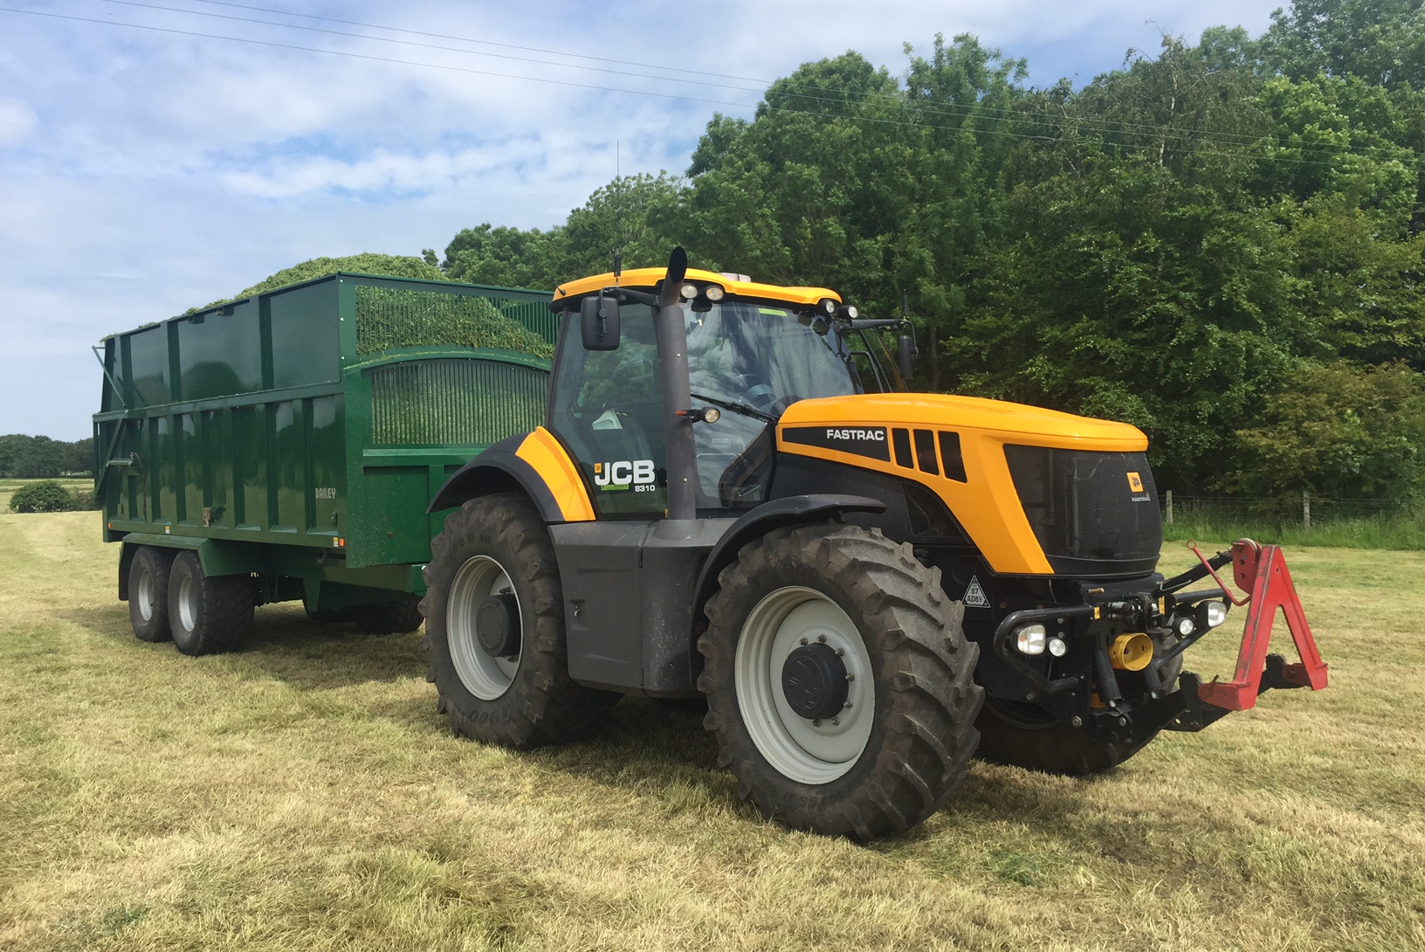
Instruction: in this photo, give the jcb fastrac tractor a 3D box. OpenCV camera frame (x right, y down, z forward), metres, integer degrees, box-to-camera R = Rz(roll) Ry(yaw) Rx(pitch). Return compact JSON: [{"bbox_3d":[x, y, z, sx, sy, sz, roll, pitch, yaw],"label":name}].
[{"bbox_3d":[0.727,0.192,7.833,2.800,3.330,5.900,-2,1,-42],"label":"jcb fastrac tractor"}]

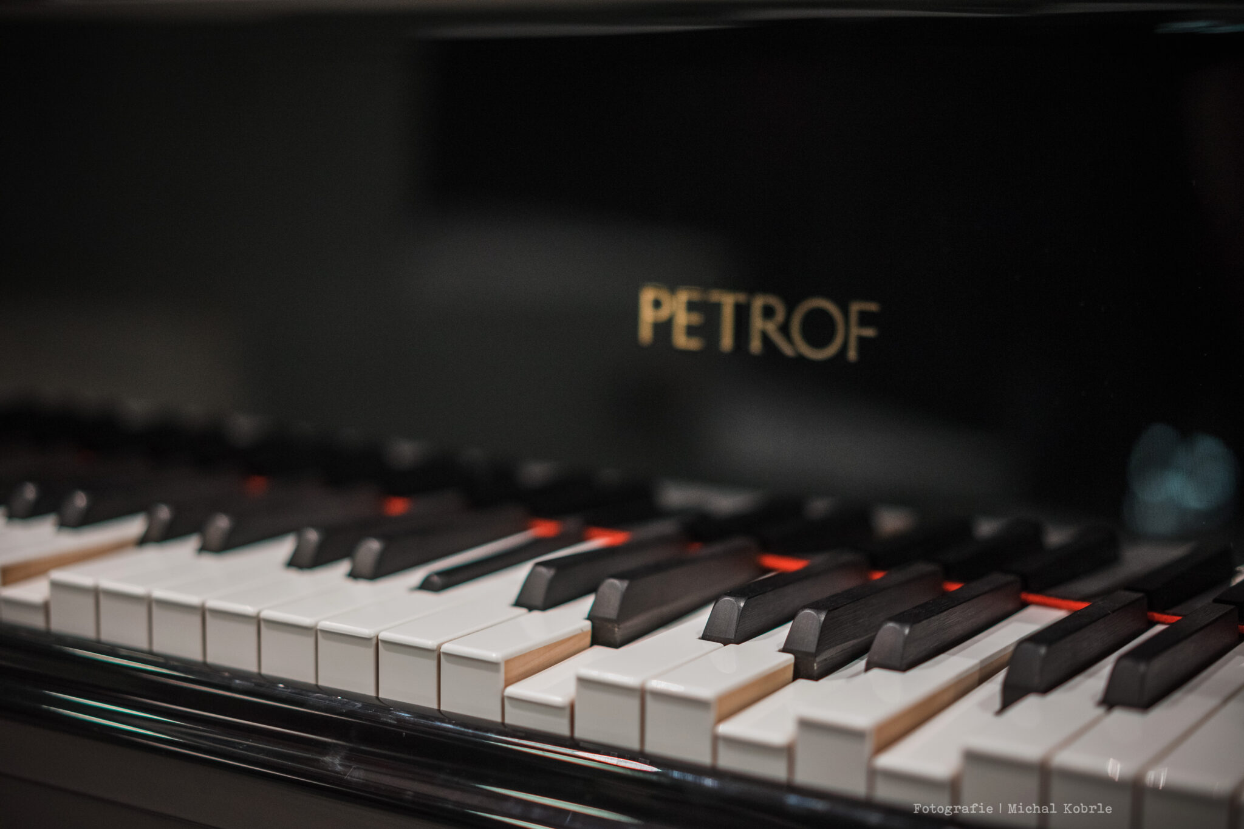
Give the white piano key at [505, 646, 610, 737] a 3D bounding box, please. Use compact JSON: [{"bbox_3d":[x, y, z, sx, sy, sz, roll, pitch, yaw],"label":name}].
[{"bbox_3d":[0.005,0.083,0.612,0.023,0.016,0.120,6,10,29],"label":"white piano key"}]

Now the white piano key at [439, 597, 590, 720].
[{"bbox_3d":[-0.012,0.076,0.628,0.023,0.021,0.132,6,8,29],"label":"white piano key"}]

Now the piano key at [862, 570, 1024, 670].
[{"bbox_3d":[0.104,0.066,0.607,0.012,0.013,0.103,6,8,29],"label":"piano key"}]

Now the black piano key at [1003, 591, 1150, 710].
[{"bbox_3d":[0.141,0.070,0.587,0.012,0.013,0.103,6,8,29],"label":"black piano key"}]

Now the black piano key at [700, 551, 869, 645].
[{"bbox_3d":[0.056,0.061,0.635,0.012,0.013,0.103,6,8,29],"label":"black piano key"}]

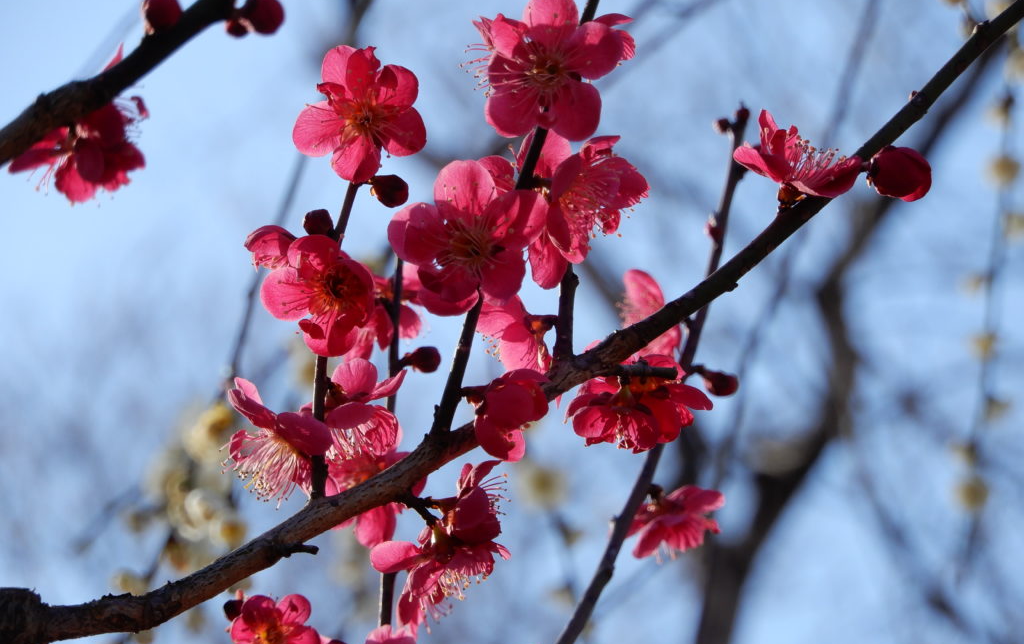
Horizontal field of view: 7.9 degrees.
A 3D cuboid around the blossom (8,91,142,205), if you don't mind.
[{"bbox_3d":[-0.080,-0.033,1.370,0.023,0.019,0.018,-12,-60,37],"label":"blossom"}]

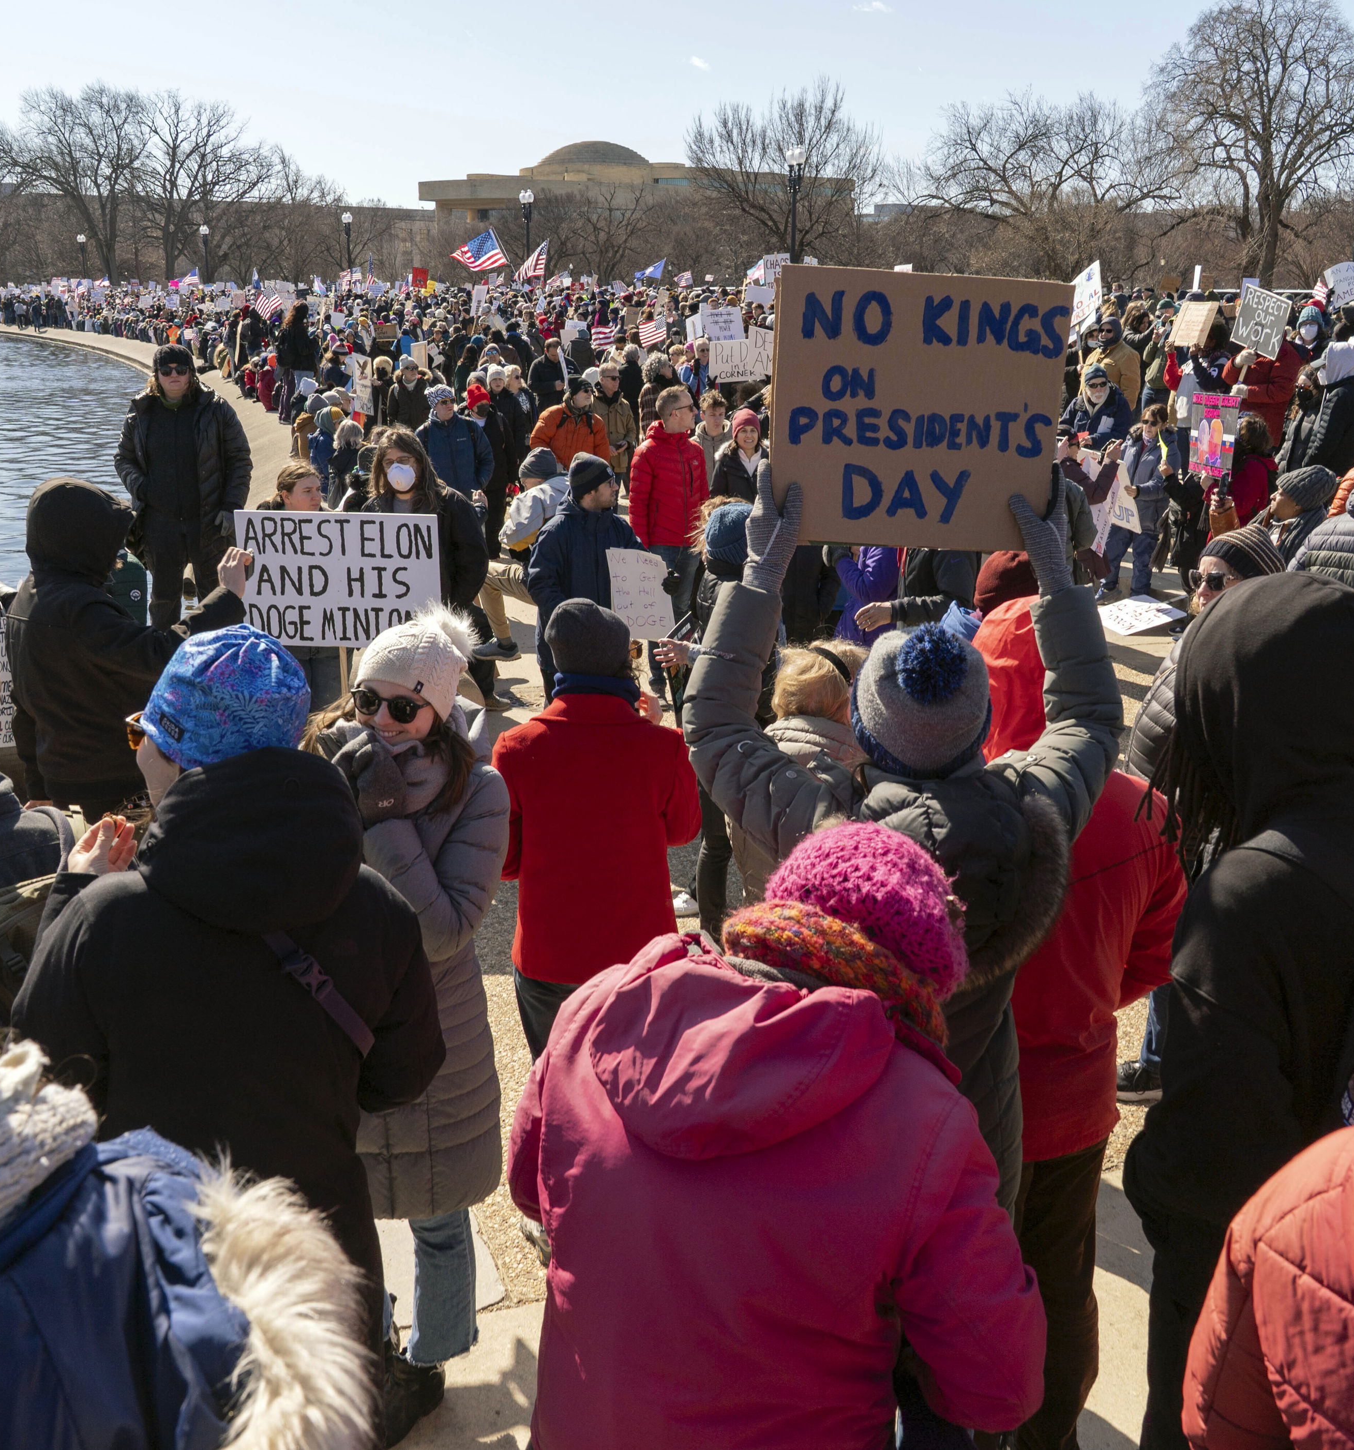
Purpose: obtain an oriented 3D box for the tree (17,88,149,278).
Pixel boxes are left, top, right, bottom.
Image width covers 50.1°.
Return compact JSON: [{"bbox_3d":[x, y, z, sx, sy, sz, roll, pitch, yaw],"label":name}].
[{"bbox_3d":[-38.100,-33.903,93.000,8.800,14.000,8.800,-5,18,-18],"label":"tree"}]

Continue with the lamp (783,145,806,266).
[{"bbox_3d":[4.353,-17.718,54.014,0.450,6.800,1.150,-7,18,-22],"label":"lamp"}]

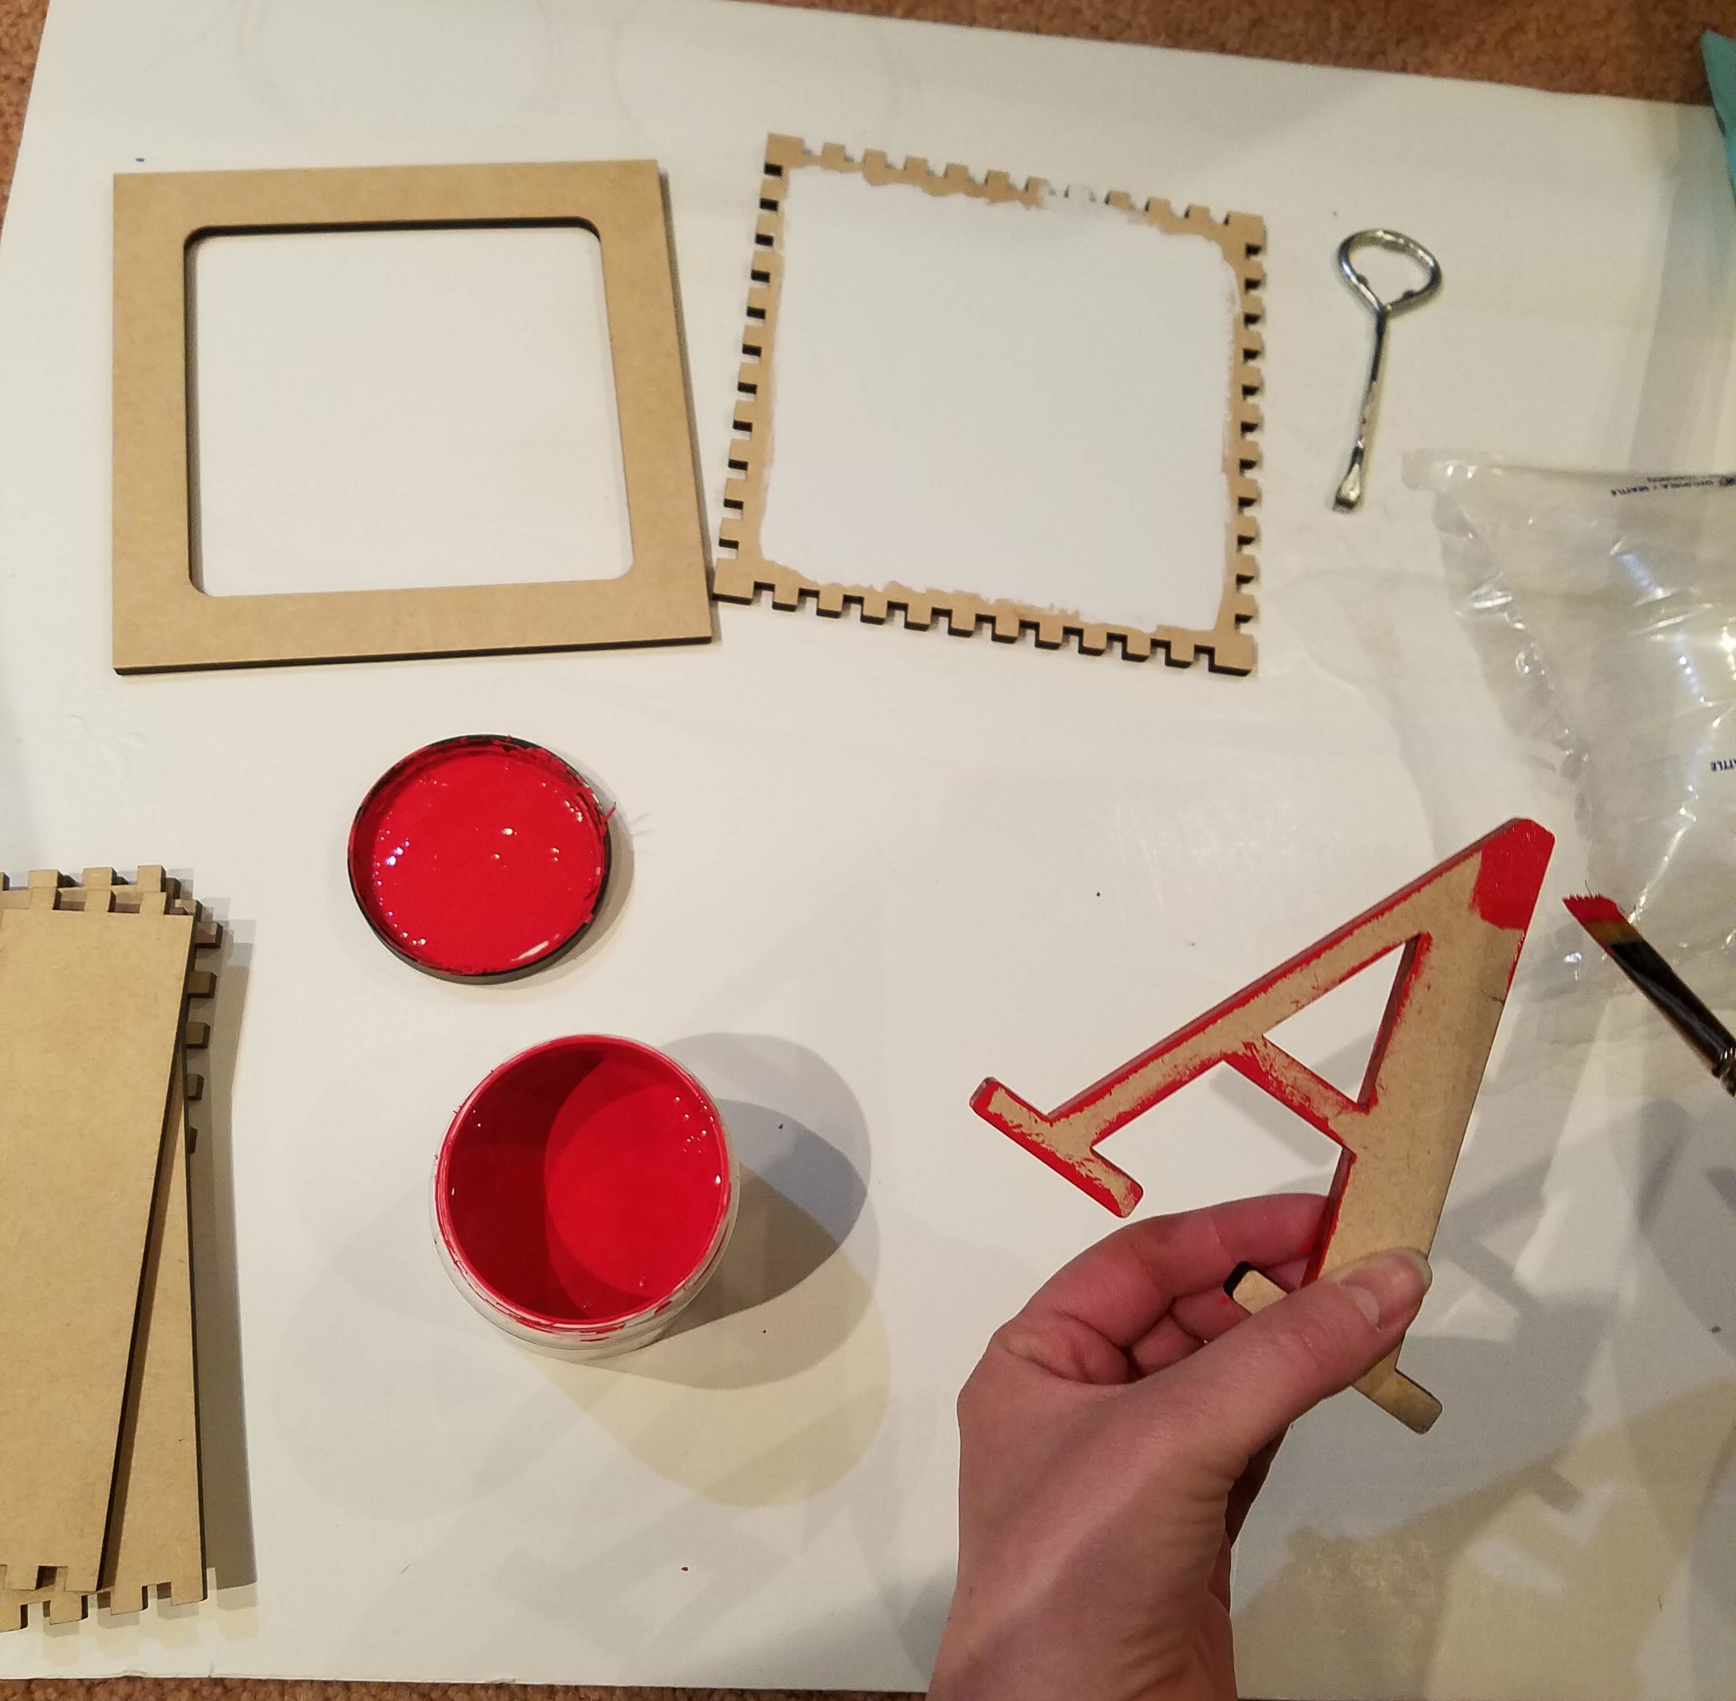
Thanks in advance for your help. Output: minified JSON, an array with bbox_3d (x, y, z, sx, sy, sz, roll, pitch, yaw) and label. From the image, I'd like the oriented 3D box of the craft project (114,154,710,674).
[{"bbox_3d":[-0.137,-0.133,0.518,0.165,0.006,0.165,-5,73,-9],"label":"craft project"}]

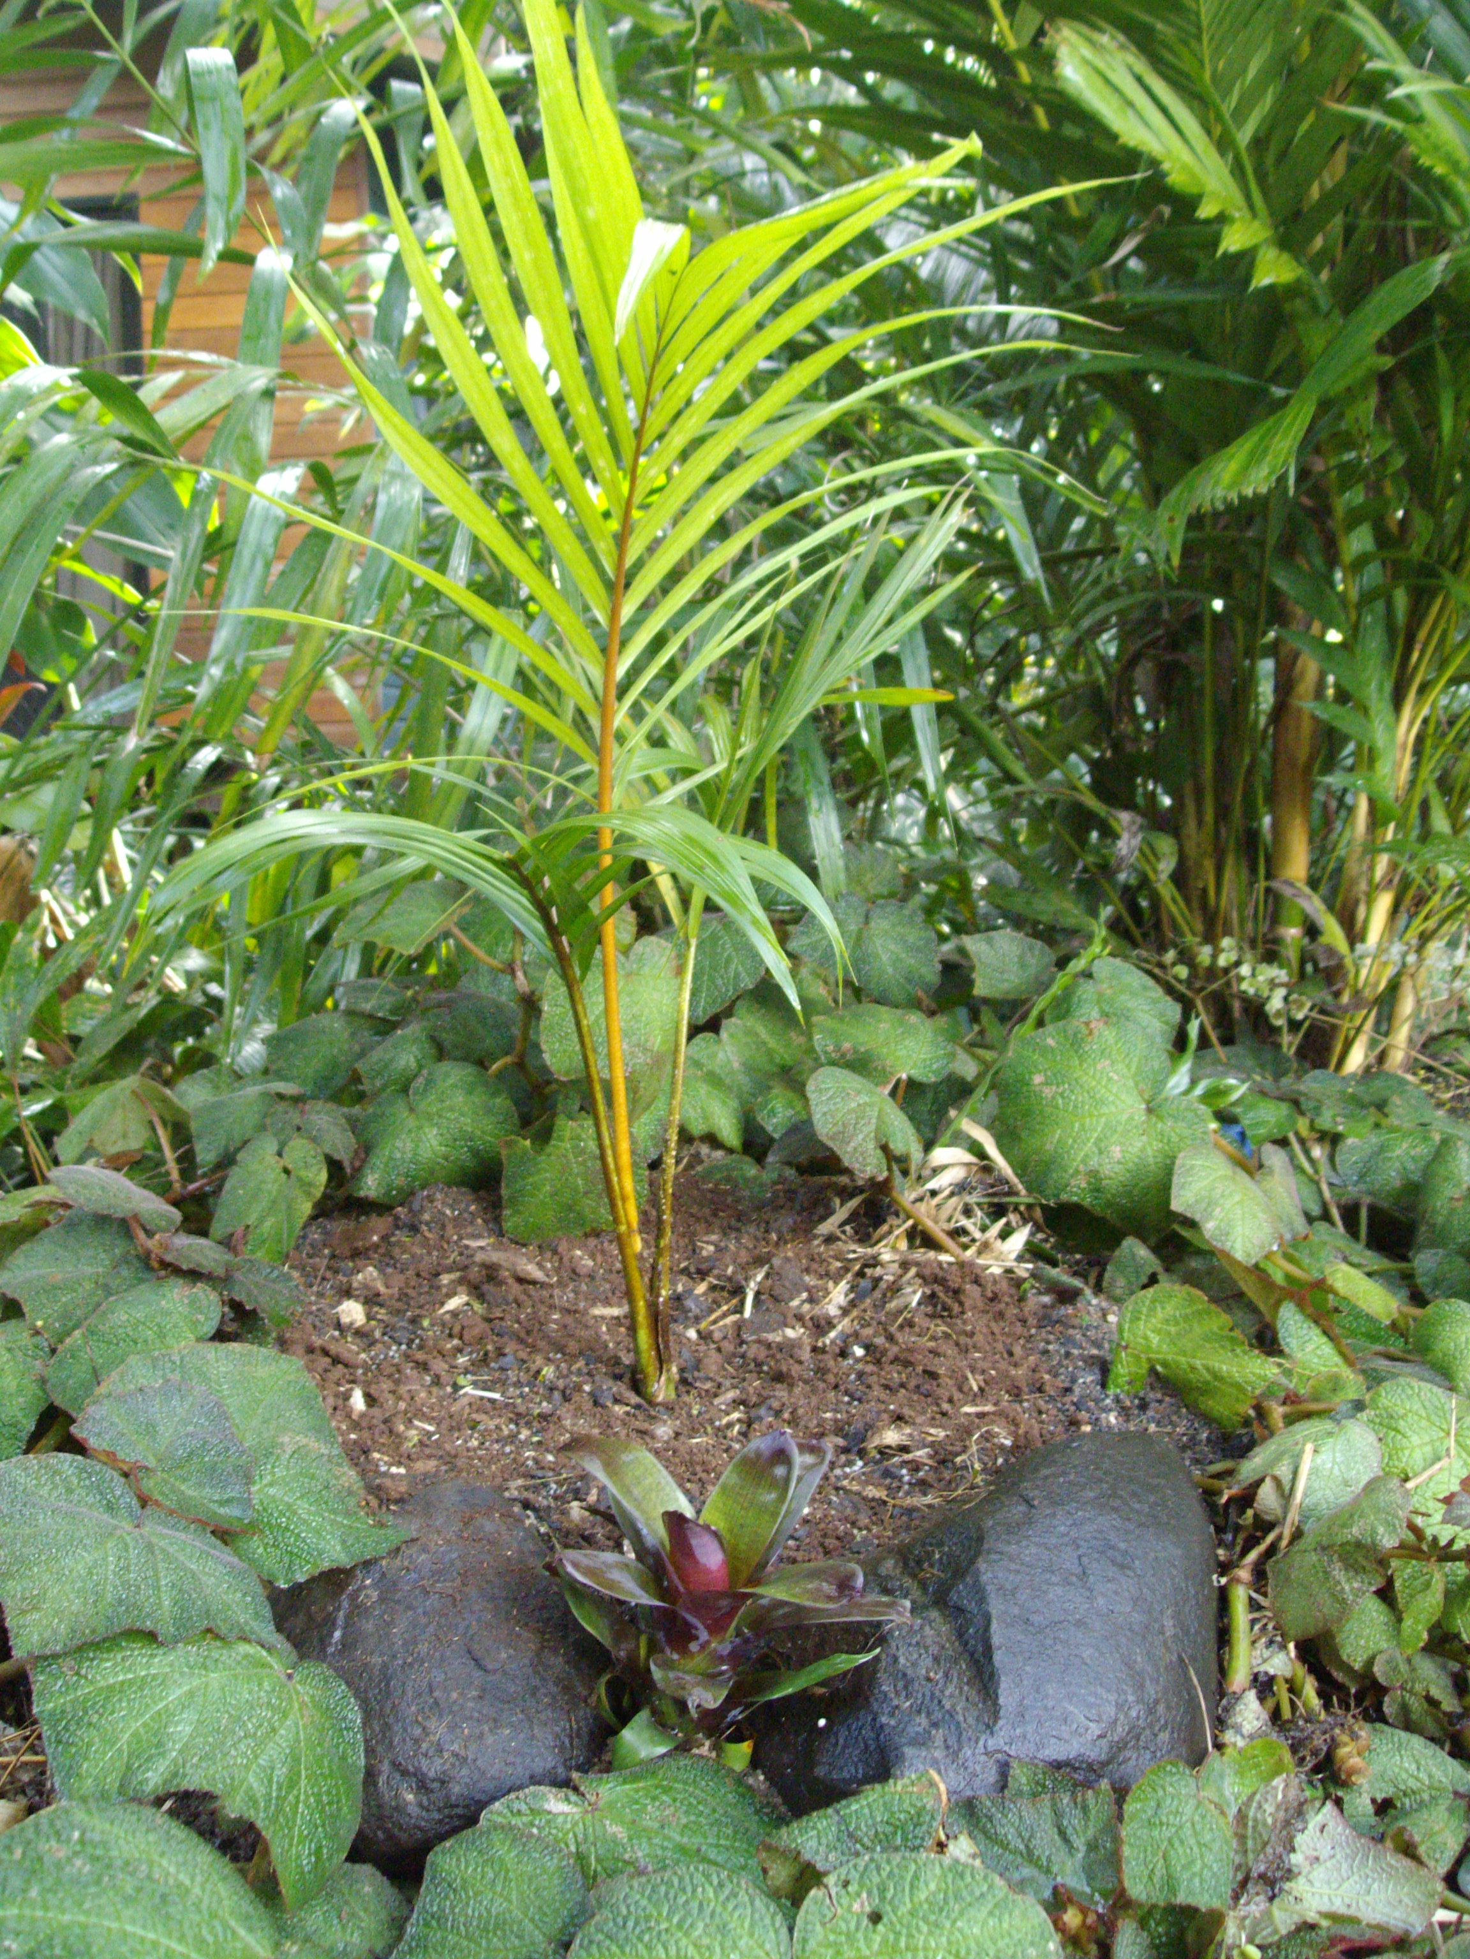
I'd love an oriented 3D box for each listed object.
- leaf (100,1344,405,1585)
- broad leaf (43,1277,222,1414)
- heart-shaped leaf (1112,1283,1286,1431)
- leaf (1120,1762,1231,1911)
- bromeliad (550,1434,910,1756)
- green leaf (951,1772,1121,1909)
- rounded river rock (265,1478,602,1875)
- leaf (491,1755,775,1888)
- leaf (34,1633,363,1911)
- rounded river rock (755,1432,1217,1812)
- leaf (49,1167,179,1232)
[{"bbox_3d":[-0.325,0.334,1.407,0.227,0.045,0.153,27,40,9],"label":"leaf"},{"bbox_3d":[-0.464,0.286,1.579,0.141,0.030,0.087,-34,53,-30],"label":"broad leaf"},{"bbox_3d":[0.373,0.318,1.676,0.141,0.040,0.114,30,64,25],"label":"heart-shaped leaf"},{"bbox_3d":[0.257,0.500,1.185,0.069,0.086,0.025,17,-22,7],"label":"leaf"},{"bbox_3d":[-0.004,0.408,1.360,0.230,0.192,0.221,0,16,0],"label":"bromeliad"},{"bbox_3d":[0.185,0.506,1.210,0.102,0.030,0.088,38,63,23],"label":"green leaf"},{"bbox_3d":[-0.197,0.456,1.360,0.213,0.199,0.275,0,16,0],"label":"rounded river rock"},{"bbox_3d":[-0.059,0.489,1.177,0.164,0.035,0.088,5,38,6],"label":"leaf"},{"bbox_3d":[-0.310,0.462,1.209,0.162,0.060,0.206,-27,62,-23],"label":"leaf"},{"bbox_3d":[0.170,0.438,1.410,0.304,0.219,0.276,0,16,0],"label":"rounded river rock"},{"bbox_3d":[-0.530,0.192,1.745,0.161,0.025,0.062,19,33,32],"label":"leaf"}]

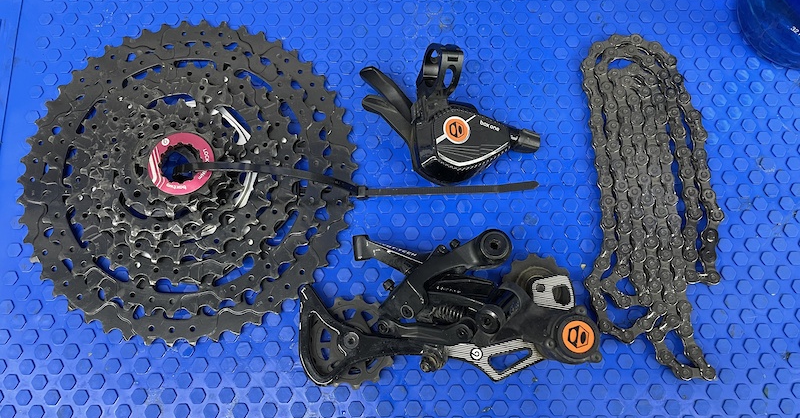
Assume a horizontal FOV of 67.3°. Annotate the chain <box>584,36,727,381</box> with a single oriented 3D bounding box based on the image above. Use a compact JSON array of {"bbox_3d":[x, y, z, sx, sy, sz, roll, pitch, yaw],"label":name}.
[{"bbox_3d":[0.149,-0.007,0.358,0.084,0.010,0.211,0,78,0],"label":"chain"}]

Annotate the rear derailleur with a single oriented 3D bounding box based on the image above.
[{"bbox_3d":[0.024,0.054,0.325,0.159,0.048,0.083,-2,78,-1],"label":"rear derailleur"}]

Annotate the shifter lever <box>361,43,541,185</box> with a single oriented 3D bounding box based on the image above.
[{"bbox_3d":[0.030,-0.055,0.353,0.106,0.040,0.081,0,78,0],"label":"shifter lever"}]

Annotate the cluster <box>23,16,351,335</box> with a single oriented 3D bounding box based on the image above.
[{"bbox_3d":[-0.128,-0.025,0.345,0.204,0.042,0.204,0,78,0],"label":"cluster"}]

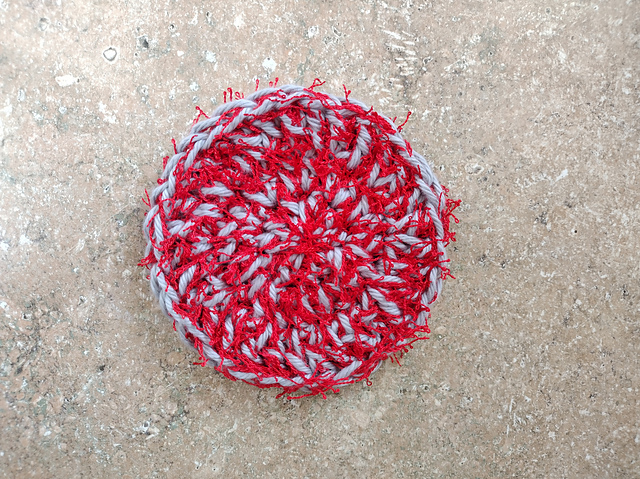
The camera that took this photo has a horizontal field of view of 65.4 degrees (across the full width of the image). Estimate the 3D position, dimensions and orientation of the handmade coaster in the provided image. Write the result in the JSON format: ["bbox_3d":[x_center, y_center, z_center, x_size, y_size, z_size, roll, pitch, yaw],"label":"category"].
[{"bbox_3d":[-0.007,0.001,0.179,0.108,0.016,0.108,0,87,0],"label":"handmade coaster"}]

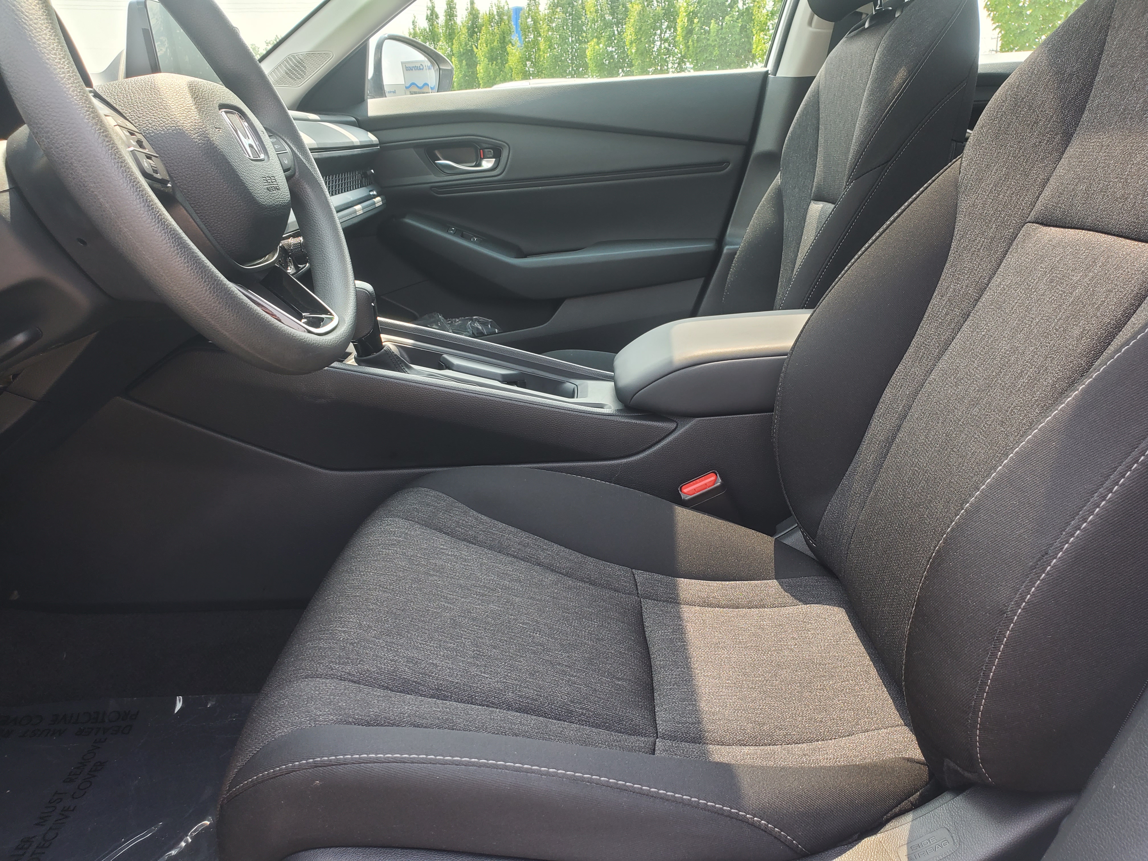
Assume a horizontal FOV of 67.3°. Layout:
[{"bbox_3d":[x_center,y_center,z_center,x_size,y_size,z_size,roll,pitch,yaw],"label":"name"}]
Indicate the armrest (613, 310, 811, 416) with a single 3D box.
[{"bbox_3d":[0.215,-0.087,1.115,0.325,0.081,0.205,-2,19,1],"label":"armrest"}]

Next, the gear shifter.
[{"bbox_3d":[-0.268,-0.142,1.082,0.050,0.094,0.046,-2,19,1],"label":"gear shifter"}]

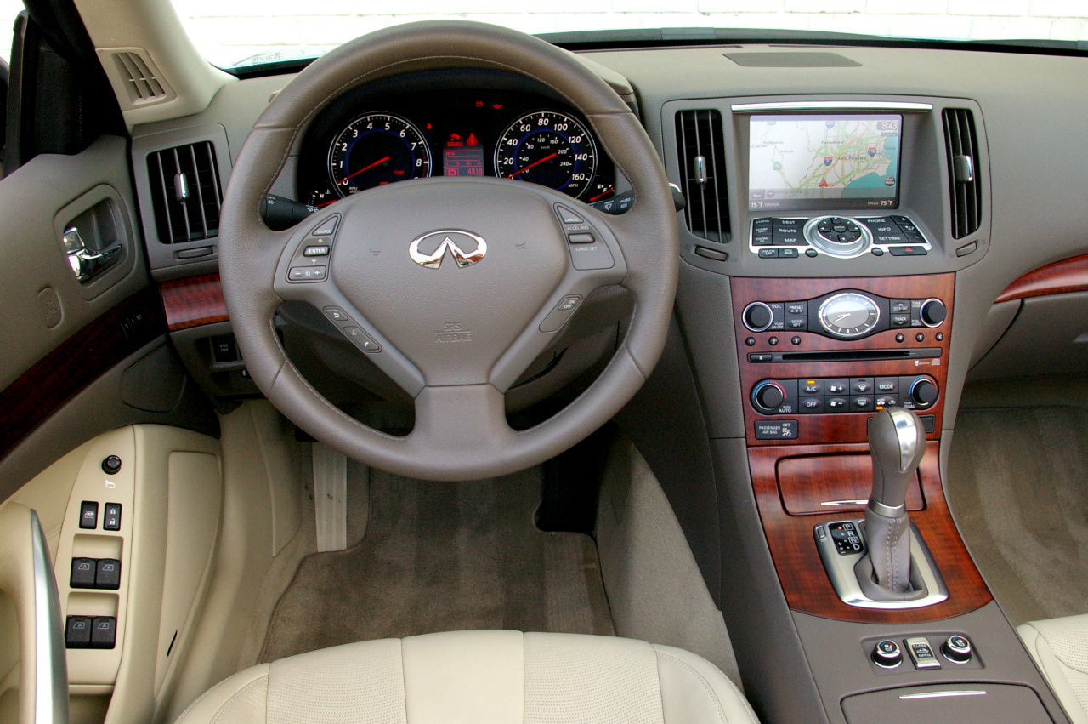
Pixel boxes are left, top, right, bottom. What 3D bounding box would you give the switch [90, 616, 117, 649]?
[{"bbox_3d":[-0.349,0.214,0.718,0.019,0.012,0.025,5,48,-24],"label":"switch"}]

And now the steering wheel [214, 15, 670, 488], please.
[{"bbox_3d":[-0.079,-0.095,0.778,0.378,0.378,0.105,0,6,0],"label":"steering wheel"}]

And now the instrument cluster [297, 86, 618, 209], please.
[{"bbox_3d":[-0.091,-0.222,0.950,0.335,0.138,0.070,0,7,0],"label":"instrument cluster"}]

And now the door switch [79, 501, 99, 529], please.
[{"bbox_3d":[-0.389,0.131,0.775,0.013,0.009,0.025,5,48,-24],"label":"door switch"}]

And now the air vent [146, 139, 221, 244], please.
[{"bbox_3d":[-0.360,-0.171,0.914,0.068,0.094,0.035,-11,24,-17],"label":"air vent"}]

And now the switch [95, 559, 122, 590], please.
[{"bbox_3d":[-0.360,0.175,0.750,0.019,0.012,0.025,5,48,-24],"label":"switch"}]

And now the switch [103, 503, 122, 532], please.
[{"bbox_3d":[-0.372,0.133,0.781,0.013,0.009,0.025,5,48,-24],"label":"switch"}]

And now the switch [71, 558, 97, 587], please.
[{"bbox_3d":[-0.377,0.172,0.743,0.019,0.012,0.025,5,48,-24],"label":"switch"}]

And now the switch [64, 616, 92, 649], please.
[{"bbox_3d":[-0.365,0.212,0.711,0.019,0.012,0.025,5,48,-24],"label":"switch"}]

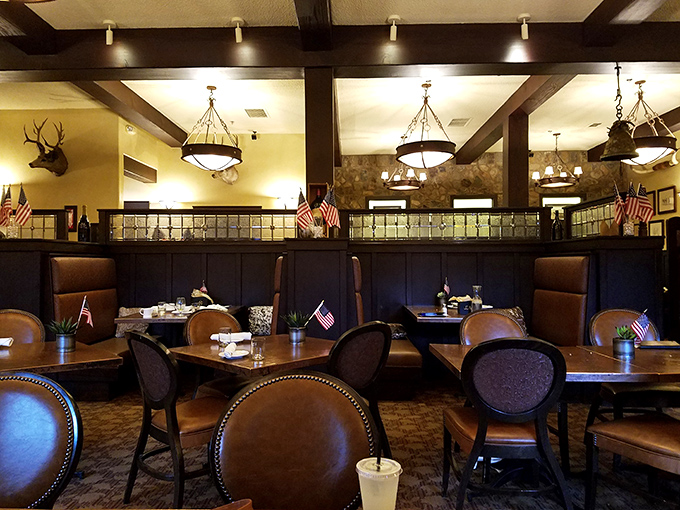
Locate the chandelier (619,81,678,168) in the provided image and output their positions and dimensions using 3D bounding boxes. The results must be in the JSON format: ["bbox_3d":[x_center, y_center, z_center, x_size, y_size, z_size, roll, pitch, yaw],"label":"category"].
[{"bbox_3d":[4.341,-1.888,7.329,0.840,1.226,0.840,0,-1,1],"label":"chandelier"}]

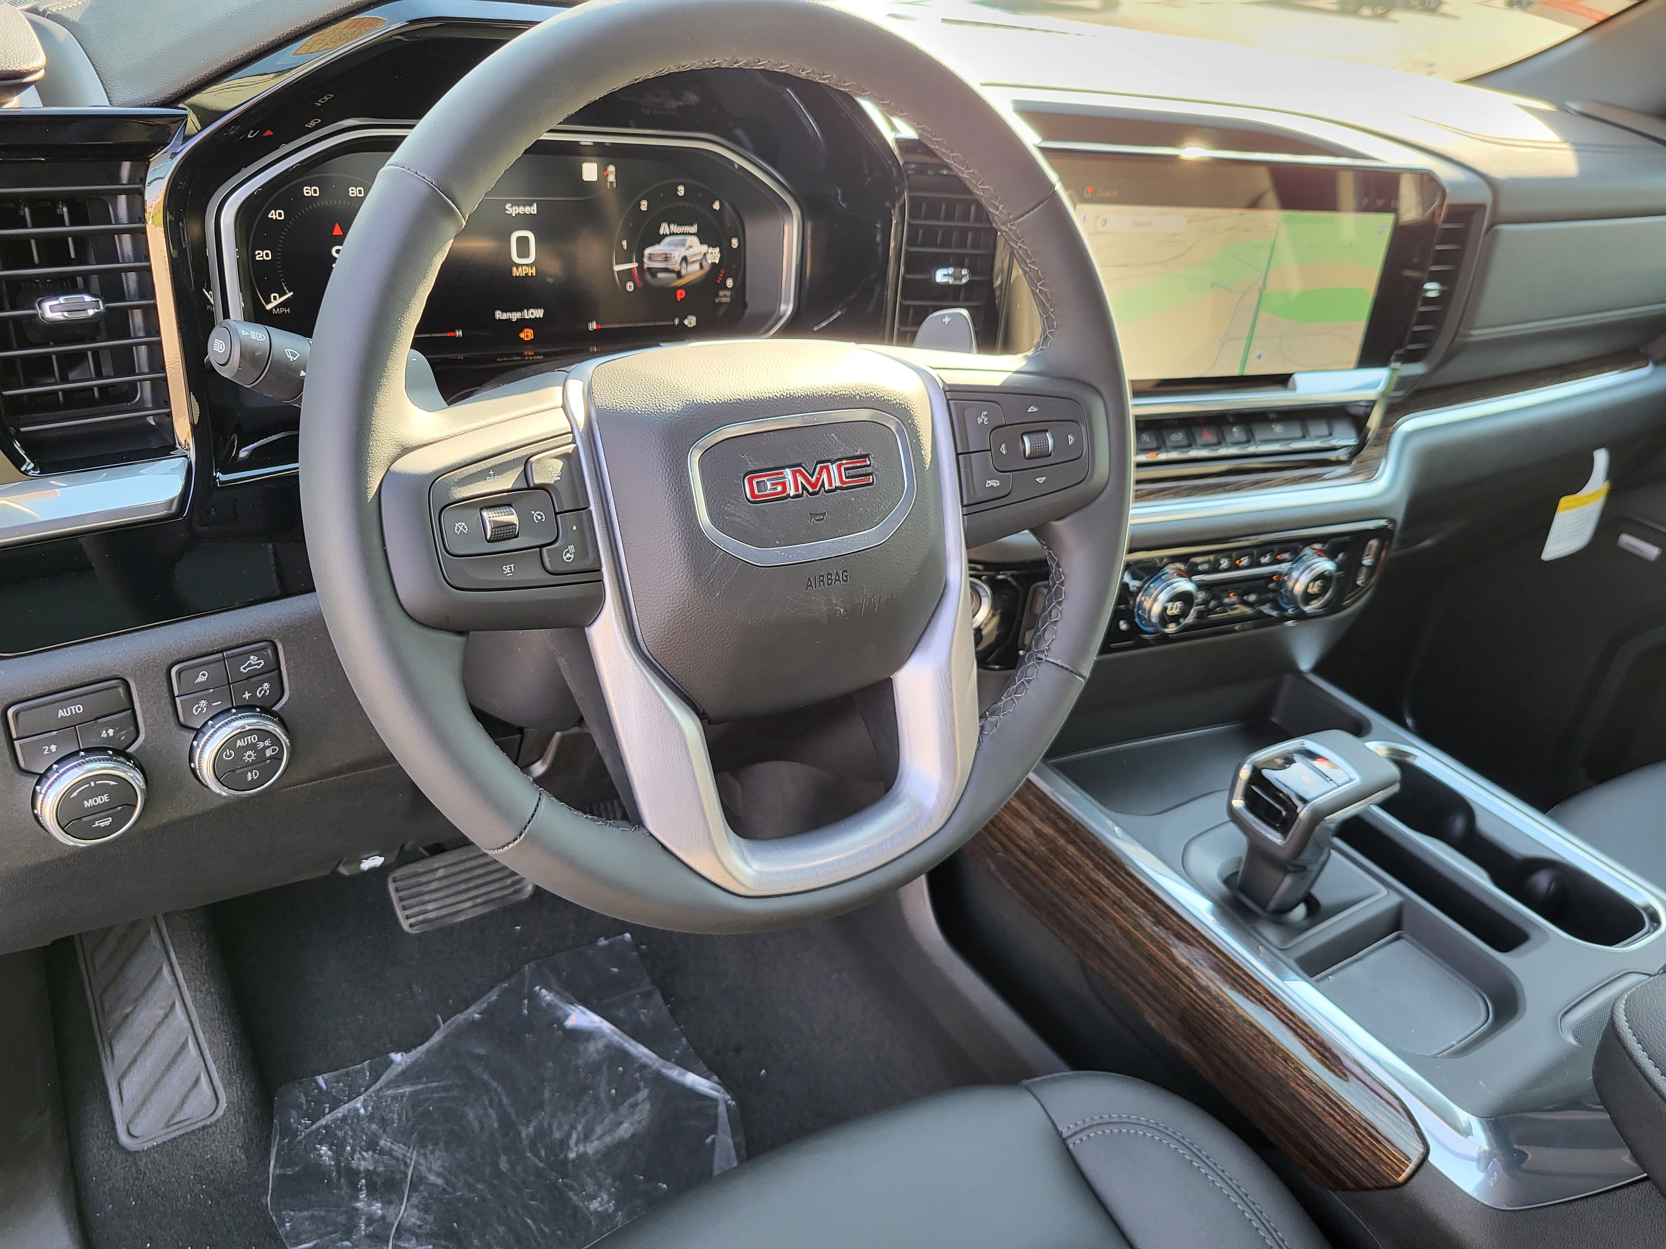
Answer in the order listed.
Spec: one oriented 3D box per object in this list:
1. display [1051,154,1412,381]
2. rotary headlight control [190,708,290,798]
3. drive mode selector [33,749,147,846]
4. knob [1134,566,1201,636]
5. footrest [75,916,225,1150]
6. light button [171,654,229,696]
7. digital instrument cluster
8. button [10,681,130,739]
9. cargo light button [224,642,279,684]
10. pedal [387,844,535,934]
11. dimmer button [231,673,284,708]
[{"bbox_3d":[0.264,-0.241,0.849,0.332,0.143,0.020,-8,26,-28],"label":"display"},{"bbox_3d":[-0.283,0.063,0.603,0.046,0.046,0.018,-18,28,-40],"label":"rotary headlight control"},{"bbox_3d":[-0.348,0.084,0.591,0.049,0.049,0.017,-17,22,-37],"label":"drive mode selector"},{"bbox_3d":[0.218,-0.013,0.815,0.044,0.044,0.021,-9,31,-28],"label":"knob"},{"bbox_3d":[-0.539,0.294,0.979,0.072,0.018,0.200,-12,75,-32],"label":"footrest"},{"bbox_3d":[-0.298,0.023,0.588,0.025,0.016,0.008,-18,28,-40],"label":"light button"},{"bbox_3d":[-0.168,-0.208,0.692,0.318,0.120,0.040,-11,25,-30],"label":"digital instrument cluster"},{"bbox_3d":[-0.338,0.037,0.554,0.047,0.015,0.008,-18,28,-40],"label":"button"},{"bbox_3d":[-0.296,0.018,0.635,0.025,0.017,0.008,-17,22,-37],"label":"cargo light button"},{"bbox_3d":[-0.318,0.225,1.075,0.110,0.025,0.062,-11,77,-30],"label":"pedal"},{"bbox_3d":[-0.294,0.035,0.641,0.024,0.018,0.008,-17,22,-37],"label":"dimmer button"}]

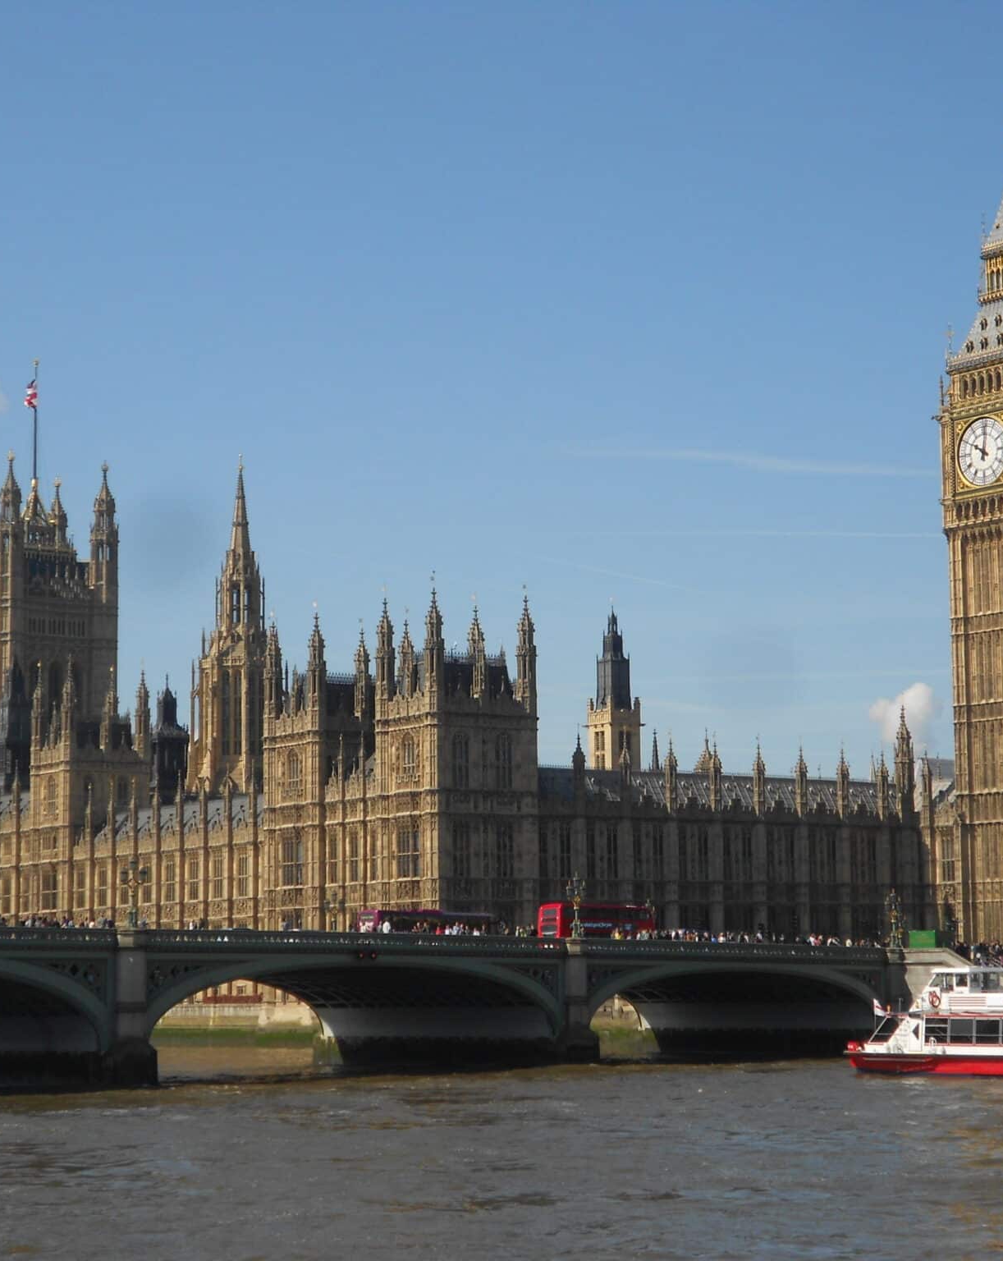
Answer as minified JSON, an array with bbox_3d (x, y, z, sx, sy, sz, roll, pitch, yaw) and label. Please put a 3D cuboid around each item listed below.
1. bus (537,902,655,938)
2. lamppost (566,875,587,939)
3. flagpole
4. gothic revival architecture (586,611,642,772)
[{"bbox_3d":[7.341,23.180,208.045,10.300,4.400,2.540,6,-10,-42],"label":"bus"},{"bbox_3d":[4.942,18.293,180.192,1.500,4.200,0.600,6,-10,-42],"label":"lamppost"},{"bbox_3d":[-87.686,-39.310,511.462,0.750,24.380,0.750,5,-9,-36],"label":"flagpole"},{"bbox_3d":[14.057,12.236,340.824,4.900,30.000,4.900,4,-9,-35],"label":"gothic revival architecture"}]

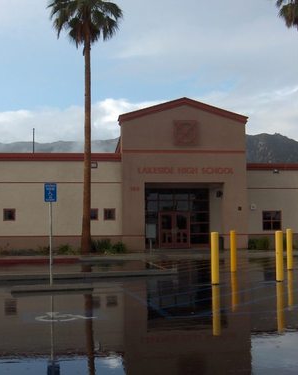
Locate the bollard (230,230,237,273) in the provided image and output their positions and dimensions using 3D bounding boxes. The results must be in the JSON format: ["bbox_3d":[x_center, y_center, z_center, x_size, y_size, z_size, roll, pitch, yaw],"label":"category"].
[{"bbox_3d":[2.510,1.899,16.713,0.170,1.210,0.170,-1,-4,0],"label":"bollard"}]

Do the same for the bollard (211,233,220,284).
[{"bbox_3d":[1.552,1.654,13.113,0.170,1.210,0.170,-1,-4,0],"label":"bollard"}]

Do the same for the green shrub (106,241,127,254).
[{"bbox_3d":[-1.662,3.068,28.800,1.100,0.700,0.900,-1,-4,0],"label":"green shrub"}]

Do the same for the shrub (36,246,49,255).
[{"bbox_3d":[-5.332,3.154,28.200,0.700,0.420,0.600,-1,-4,0],"label":"shrub"}]

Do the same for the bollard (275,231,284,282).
[{"bbox_3d":[3.151,1.664,13.577,0.170,1.210,0.170,-1,-4,0],"label":"bollard"}]

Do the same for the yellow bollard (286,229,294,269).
[{"bbox_3d":[4.209,1.860,16.874,0.170,1.210,0.170,-1,-4,0],"label":"yellow bollard"}]

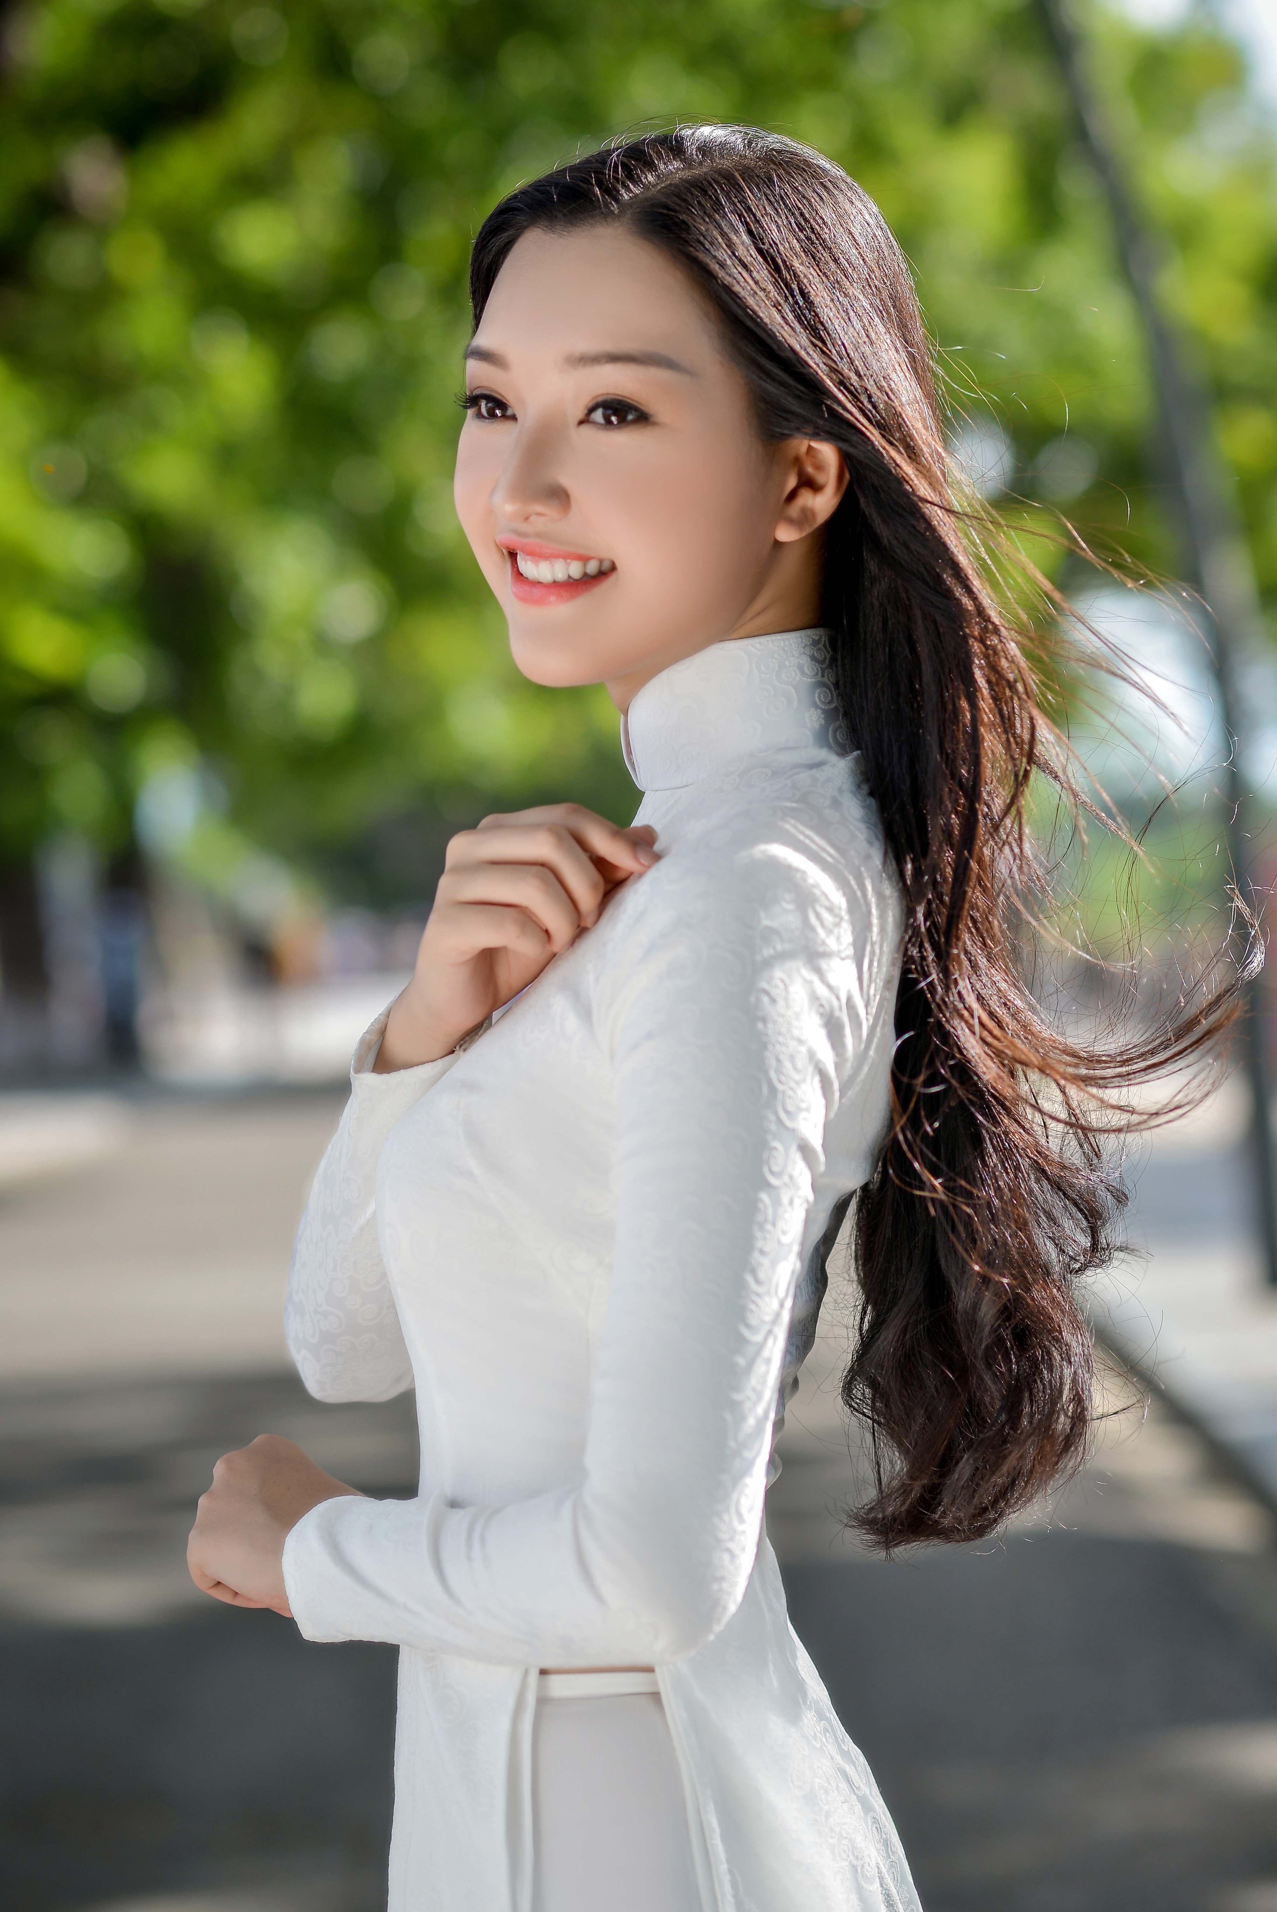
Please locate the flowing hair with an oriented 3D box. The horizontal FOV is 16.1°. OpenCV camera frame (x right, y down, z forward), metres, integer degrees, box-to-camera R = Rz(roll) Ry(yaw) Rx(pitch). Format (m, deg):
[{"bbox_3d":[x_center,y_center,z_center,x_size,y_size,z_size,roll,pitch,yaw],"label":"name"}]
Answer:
[{"bbox_3d":[0.087,-0.050,1.860,0.290,0.585,0.210,0,0,-37],"label":"flowing hair"}]

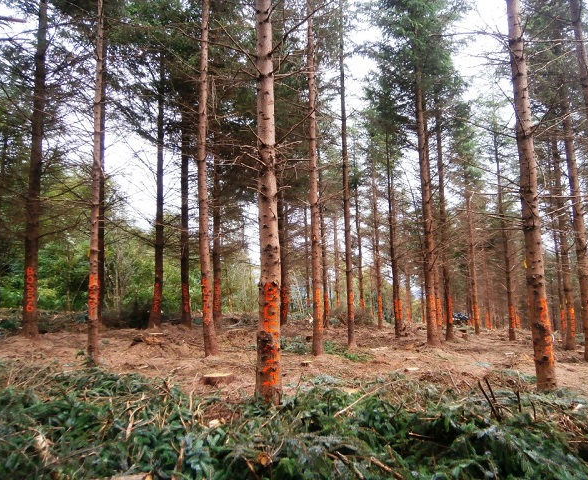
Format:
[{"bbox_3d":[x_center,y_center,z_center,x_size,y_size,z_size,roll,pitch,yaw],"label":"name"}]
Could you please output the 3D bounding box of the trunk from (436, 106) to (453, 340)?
[{"bbox_3d":[5.773,-0.779,18.493,0.270,9.121,0.270,-3,-8,17],"label":"trunk"}]

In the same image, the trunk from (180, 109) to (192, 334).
[{"bbox_3d":[-4.119,-0.930,18.449,0.300,8.459,0.300,-1,-8,-13],"label":"trunk"}]

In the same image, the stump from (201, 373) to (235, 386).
[{"bbox_3d":[-1.188,2.147,7.511,0.480,0.170,0.480,0,-8,-9],"label":"stump"}]

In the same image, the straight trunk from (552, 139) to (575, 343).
[{"bbox_3d":[10.592,0.001,18.837,0.310,8.253,0.310,-4,-9,29],"label":"straight trunk"}]

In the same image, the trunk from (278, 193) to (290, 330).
[{"bbox_3d":[-0.456,0.713,19.867,0.330,5.642,0.330,-1,-7,-1],"label":"trunk"}]

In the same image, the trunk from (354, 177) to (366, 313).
[{"bbox_3d":[3.519,0.307,25.461,0.240,7.094,0.240,-3,-8,8],"label":"trunk"}]

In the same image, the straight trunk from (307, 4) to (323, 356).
[{"bbox_3d":[0.502,-1.739,12.194,0.260,9.131,0.260,-1,-7,3],"label":"straight trunk"}]

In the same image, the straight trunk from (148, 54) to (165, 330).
[{"bbox_3d":[-5.114,-2.032,18.189,0.330,10.598,0.330,1,-8,-16],"label":"straight trunk"}]

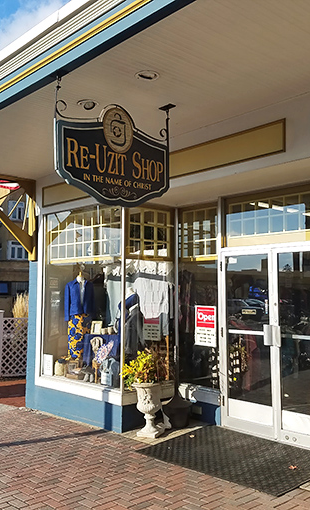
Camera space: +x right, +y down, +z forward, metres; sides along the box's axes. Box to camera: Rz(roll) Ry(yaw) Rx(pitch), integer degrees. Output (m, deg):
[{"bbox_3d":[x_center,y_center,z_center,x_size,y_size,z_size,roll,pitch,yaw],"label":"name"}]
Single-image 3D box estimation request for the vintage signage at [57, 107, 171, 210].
[{"bbox_3d":[-0.322,-0.847,4.351,1.156,0.860,0.070,3,-5,-39],"label":"vintage signage"}]

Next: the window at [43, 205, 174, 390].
[{"bbox_3d":[-0.699,0.567,7.321,1.815,2.356,1.006,-4,-6,45],"label":"window"}]

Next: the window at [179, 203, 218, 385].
[{"bbox_3d":[0.593,0.535,6.824,0.705,2.391,0.080,-4,-6,45],"label":"window"}]

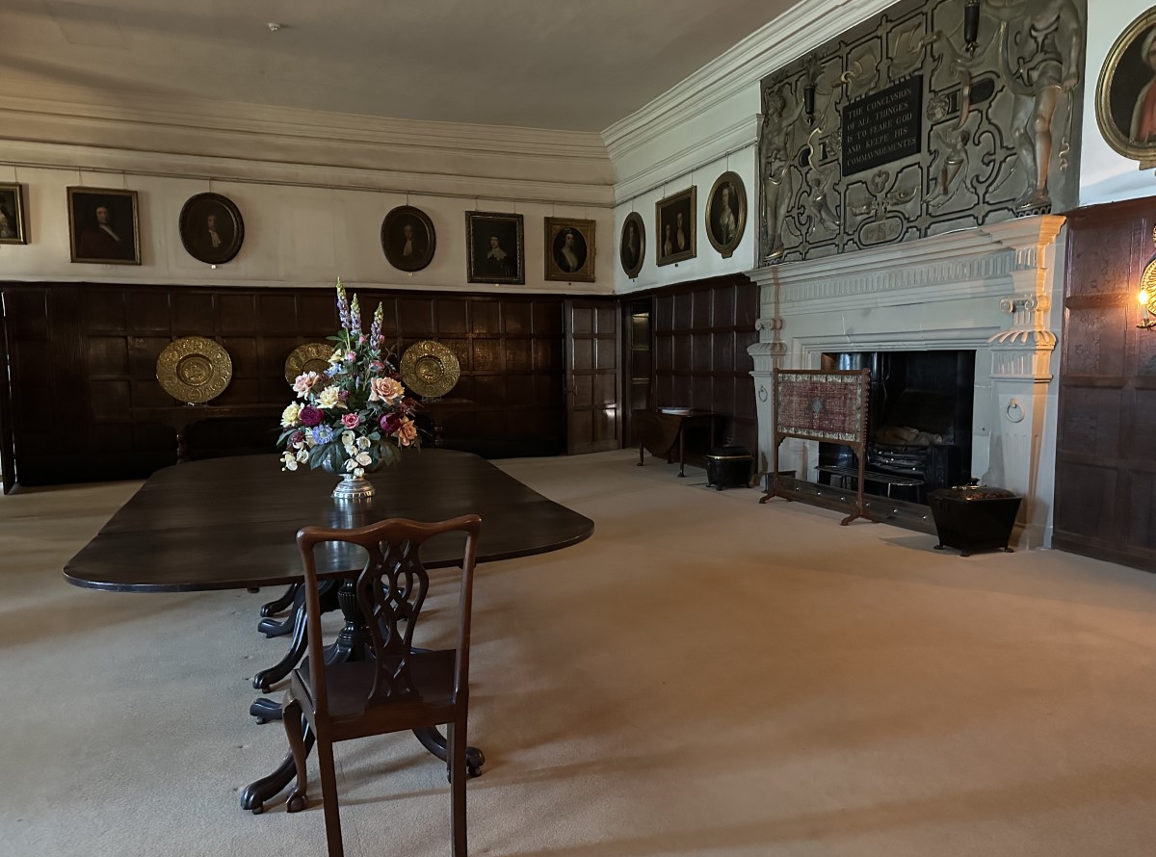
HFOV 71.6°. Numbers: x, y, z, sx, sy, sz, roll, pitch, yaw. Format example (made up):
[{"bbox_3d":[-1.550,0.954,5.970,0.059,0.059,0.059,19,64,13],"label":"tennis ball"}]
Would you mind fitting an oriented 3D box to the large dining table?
[{"bbox_3d":[-1.159,0.660,3.905,1.750,0.755,3.310,-2,5,-20],"label":"large dining table"}]

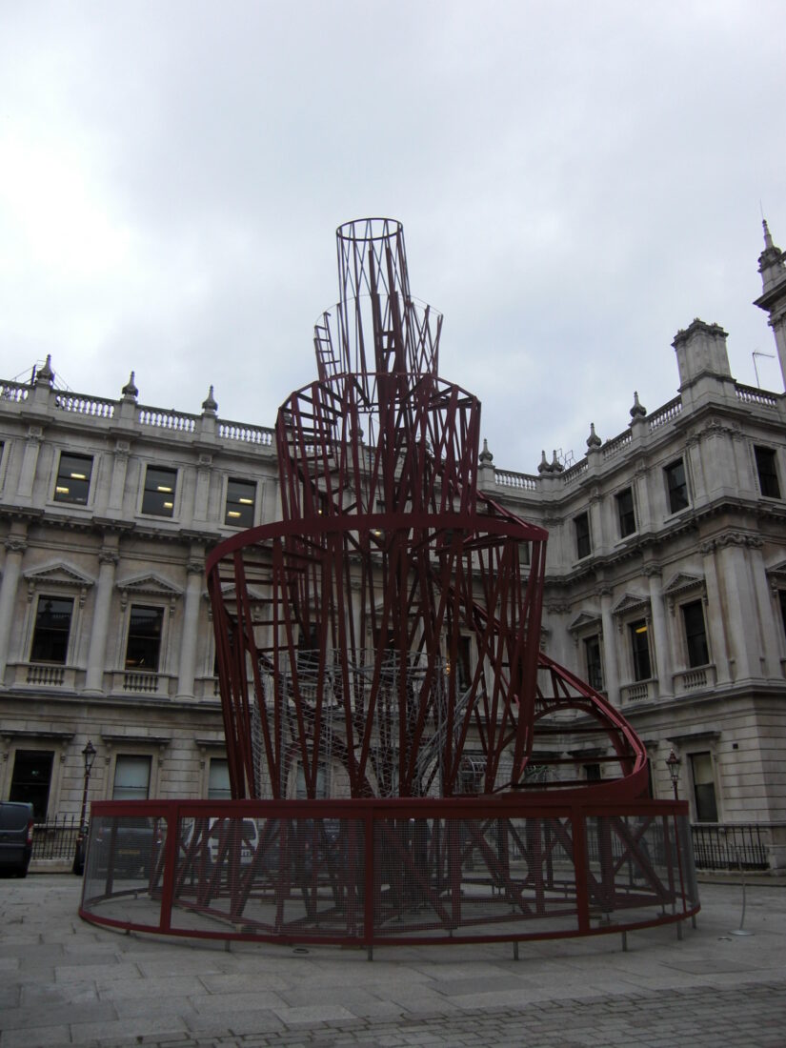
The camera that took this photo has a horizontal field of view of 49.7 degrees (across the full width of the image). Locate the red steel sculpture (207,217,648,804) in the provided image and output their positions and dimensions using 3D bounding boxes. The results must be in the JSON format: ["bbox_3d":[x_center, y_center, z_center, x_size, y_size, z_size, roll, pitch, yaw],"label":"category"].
[{"bbox_3d":[0.144,0.981,14.776,7.800,10.400,7.800,0,-20,0],"label":"red steel sculpture"}]

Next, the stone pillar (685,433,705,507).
[{"bbox_3d":[11.151,-1.997,31.002,0.300,2.914,0.511,8,-22,-22],"label":"stone pillar"}]

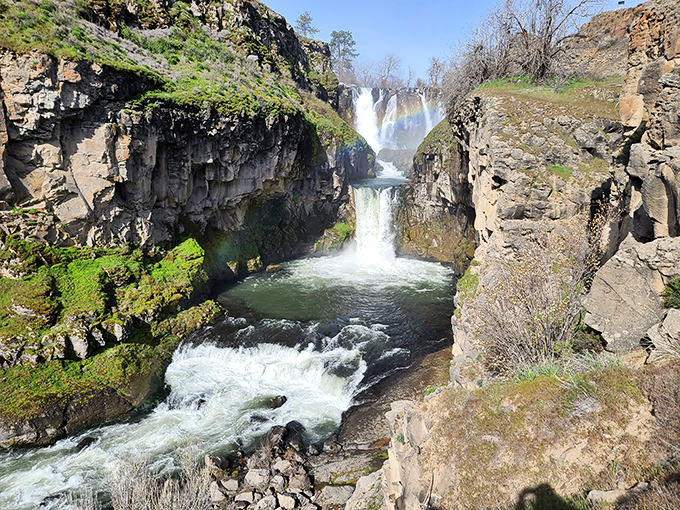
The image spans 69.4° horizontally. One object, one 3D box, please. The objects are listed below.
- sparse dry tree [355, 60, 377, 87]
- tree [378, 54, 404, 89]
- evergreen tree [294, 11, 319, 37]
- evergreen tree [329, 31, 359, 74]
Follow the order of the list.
[{"bbox_3d":[7.774,-55.155,149.712,6.710,7.800,6.370,0,12,0],"label":"sparse dry tree"},{"bbox_3d":[15.481,-55.344,147.624,7.820,10.380,7.420,0,12,0],"label":"tree"},{"bbox_3d":[-9.532,-67.139,144.043,7.630,8.450,7.240,0,12,0],"label":"evergreen tree"},{"bbox_3d":[1.241,-61.524,152.424,9.620,15.180,9.140,0,12,0],"label":"evergreen tree"}]

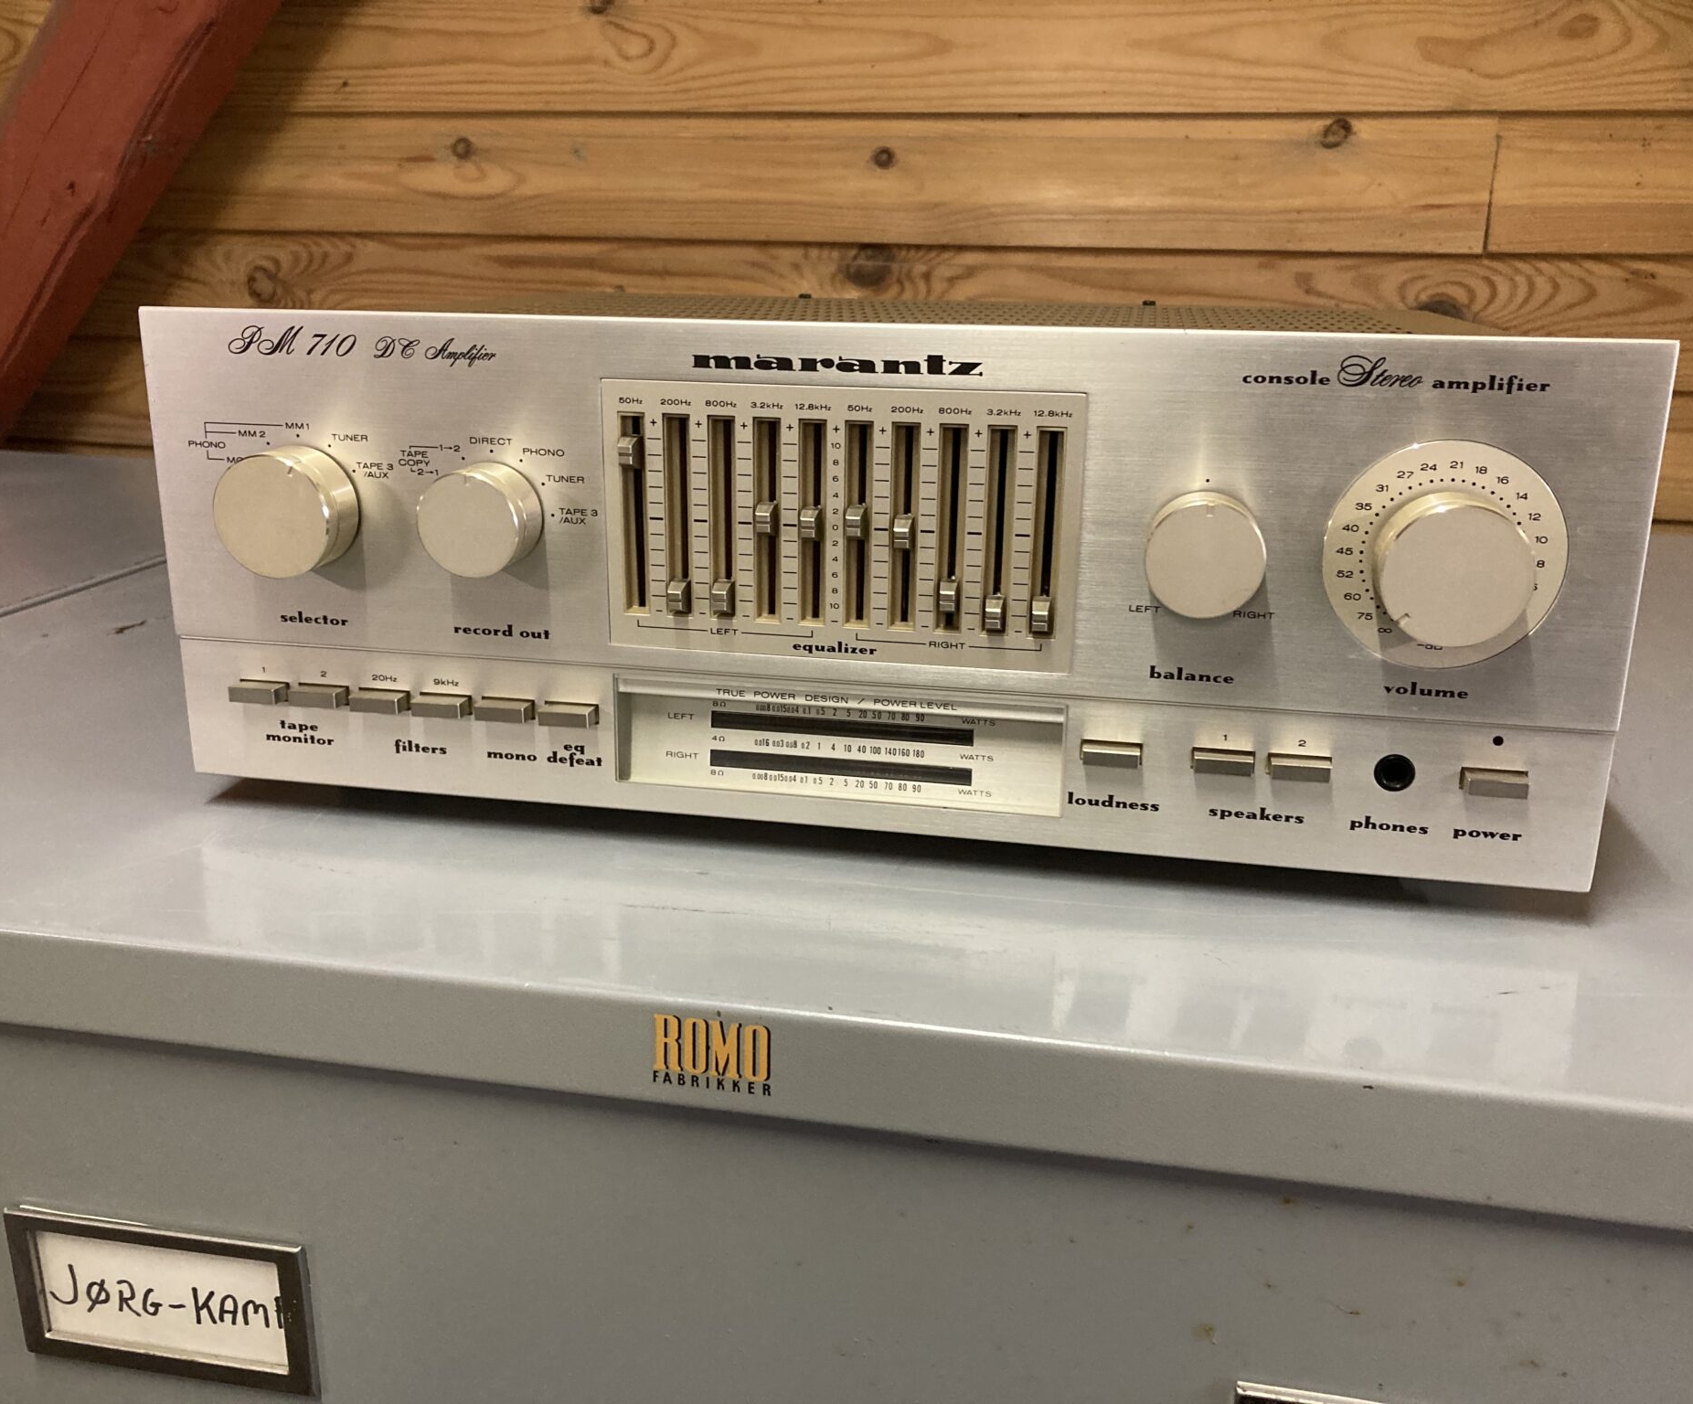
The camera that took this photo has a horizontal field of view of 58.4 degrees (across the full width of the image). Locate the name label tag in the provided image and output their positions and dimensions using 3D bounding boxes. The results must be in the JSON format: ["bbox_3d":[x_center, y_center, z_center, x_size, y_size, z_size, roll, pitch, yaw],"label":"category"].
[{"bbox_3d":[-0.196,0.173,0.436,0.094,0.048,0.005,4,17,11],"label":"name label tag"}]

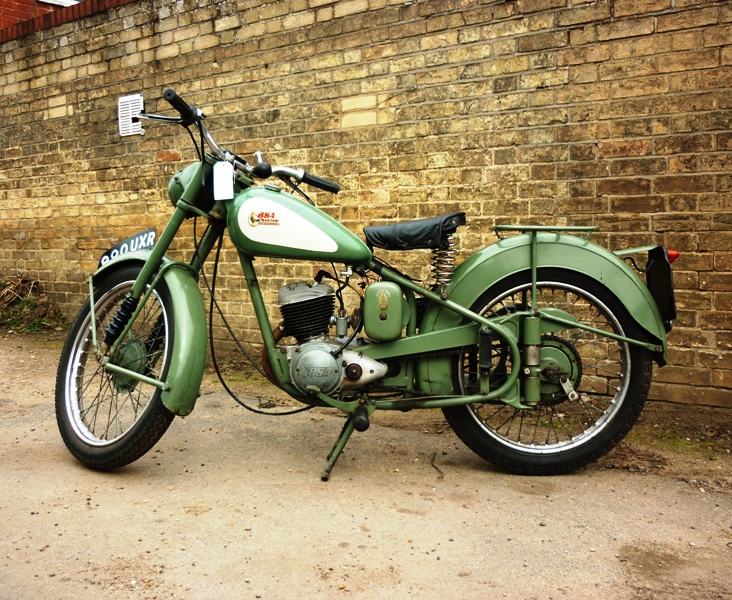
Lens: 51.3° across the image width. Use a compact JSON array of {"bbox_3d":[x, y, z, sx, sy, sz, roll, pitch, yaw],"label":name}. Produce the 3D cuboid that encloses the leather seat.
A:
[{"bbox_3d":[0.139,-0.200,2.224,0.290,0.110,0.255,0,5,0],"label":"leather seat"}]

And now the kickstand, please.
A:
[{"bbox_3d":[-0.073,0.411,2.282,0.110,0.205,0.200,0,5,0],"label":"kickstand"}]

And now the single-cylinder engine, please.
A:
[{"bbox_3d":[-0.097,0.102,2.248,0.312,0.314,0.260,0,5,0],"label":"single-cylinder engine"}]

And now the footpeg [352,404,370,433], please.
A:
[{"bbox_3d":[-0.010,0.321,2.088,0.045,0.045,0.120,0,5,0],"label":"footpeg"}]

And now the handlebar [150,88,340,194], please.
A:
[{"bbox_3d":[-0.326,-0.425,2.220,0.140,0.115,0.670,5,-12,41],"label":"handlebar"}]

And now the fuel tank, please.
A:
[{"bbox_3d":[-0.189,-0.215,2.224,0.420,0.222,0.240,0,5,0],"label":"fuel tank"}]

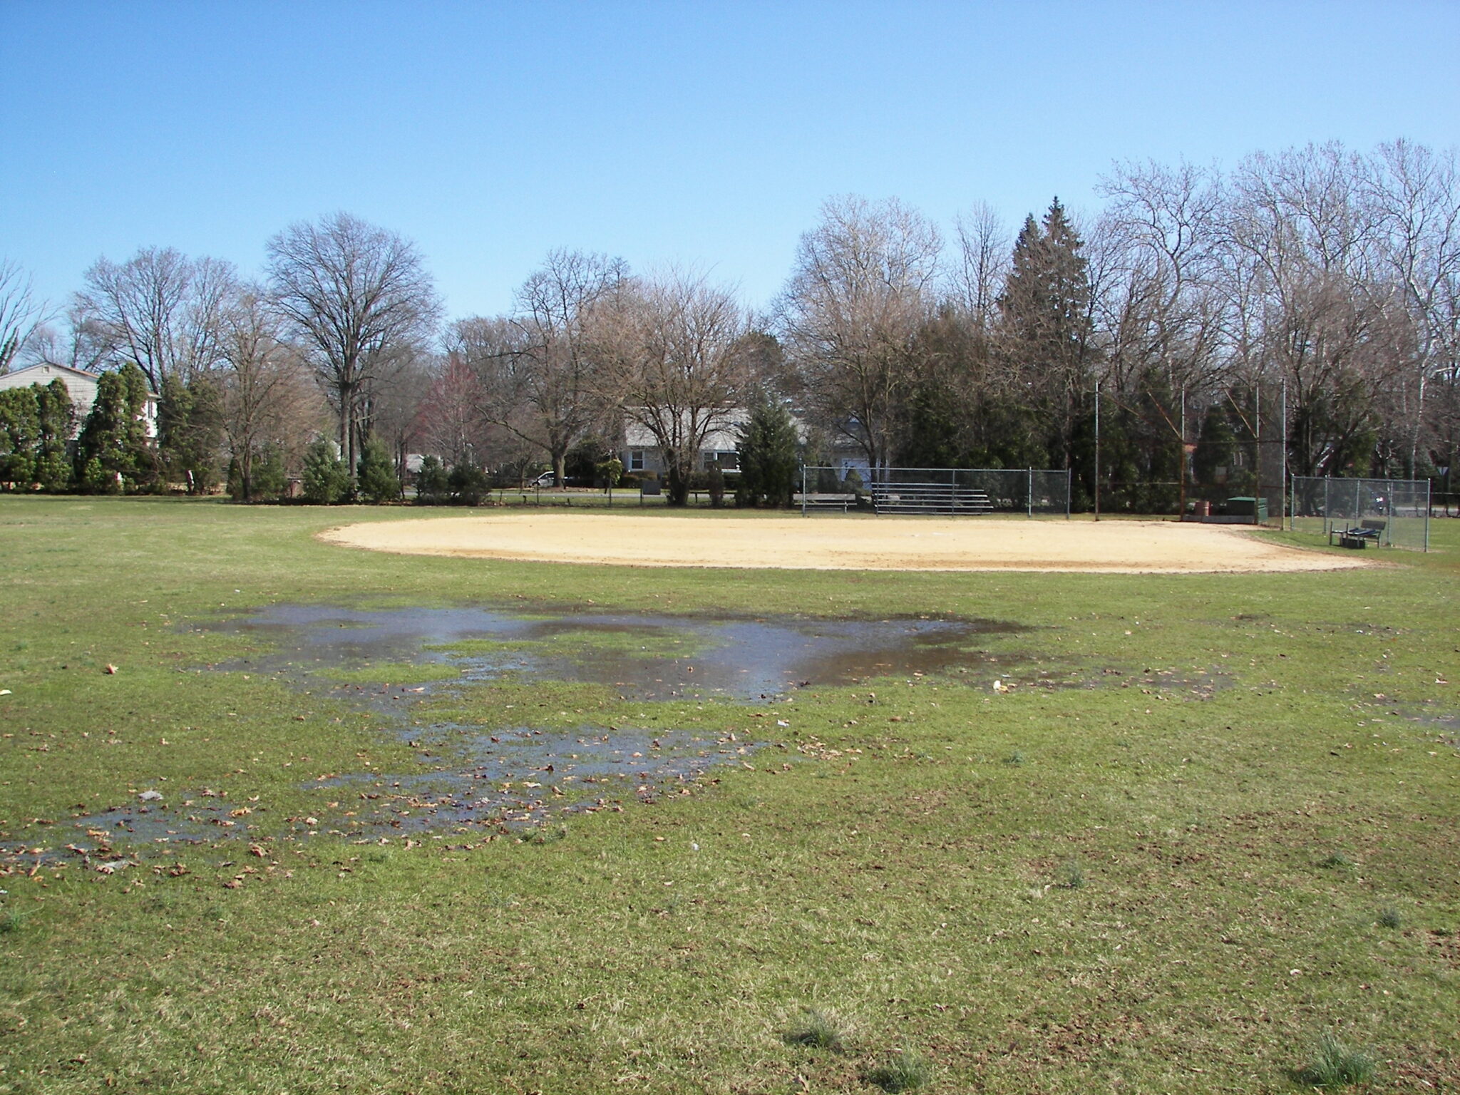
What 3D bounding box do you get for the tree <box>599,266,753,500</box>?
[{"bbox_3d":[-2.720,-8.070,76.680,8.160,11.820,7.910,0,3,0],"label":"tree"}]

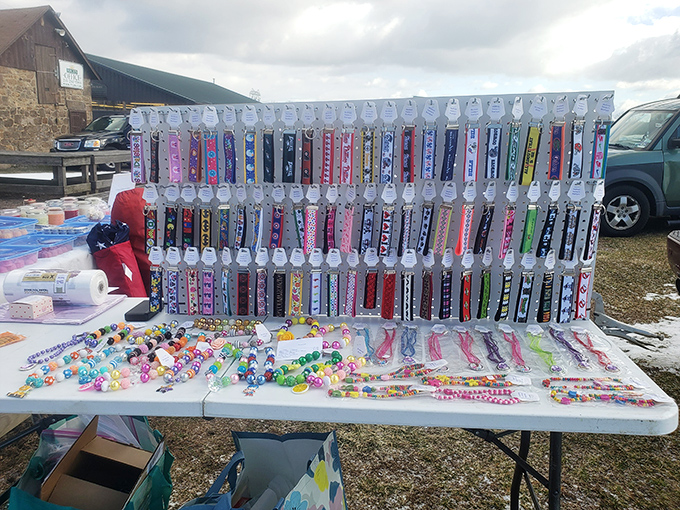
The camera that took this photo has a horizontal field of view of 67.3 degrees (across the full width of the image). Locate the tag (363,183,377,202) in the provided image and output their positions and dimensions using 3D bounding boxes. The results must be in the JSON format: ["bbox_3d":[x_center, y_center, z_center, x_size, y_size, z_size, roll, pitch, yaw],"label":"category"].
[{"bbox_3d":[0.077,-0.160,1.315,0.040,0.052,0.004,6,16,27],"label":"tag"}]

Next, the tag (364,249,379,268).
[{"bbox_3d":[0.086,0.007,1.385,0.043,0.056,0.005,0,14,5],"label":"tag"}]

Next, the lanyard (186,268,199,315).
[{"bbox_3d":[-0.430,0.110,1.495,0.034,0.145,0.012,1,13,7],"label":"lanyard"}]

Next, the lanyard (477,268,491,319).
[{"bbox_3d":[0.389,0.106,1.379,0.032,0.134,0.012,-7,16,-28],"label":"lanyard"}]

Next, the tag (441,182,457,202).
[{"bbox_3d":[0.275,-0.157,1.290,0.041,0.051,0.004,3,15,15],"label":"tag"}]

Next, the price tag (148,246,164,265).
[{"bbox_3d":[-0.531,0.002,1.477,0.043,0.055,0.003,1,13,7],"label":"price tag"}]

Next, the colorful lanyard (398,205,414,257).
[{"bbox_3d":[0.176,-0.064,1.359,0.034,0.140,0.014,5,14,7],"label":"colorful lanyard"}]

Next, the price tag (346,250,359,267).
[{"bbox_3d":[0.036,0.010,1.407,0.044,0.055,0.005,8,15,30],"label":"price tag"}]

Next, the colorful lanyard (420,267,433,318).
[{"bbox_3d":[0.239,0.112,1.403,0.034,0.143,0.014,2,14,7],"label":"colorful lanyard"}]

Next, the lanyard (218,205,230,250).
[{"bbox_3d":[-0.323,-0.074,1.423,0.033,0.129,0.014,3,13,-7],"label":"lanyard"}]

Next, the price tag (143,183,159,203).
[{"bbox_3d":[-0.526,-0.170,1.425,0.043,0.053,0.005,1,15,-10],"label":"price tag"}]

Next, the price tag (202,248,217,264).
[{"bbox_3d":[-0.372,0.004,1.458,0.044,0.055,0.005,1,13,3],"label":"price tag"}]

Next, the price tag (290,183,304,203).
[{"bbox_3d":[-0.115,-0.164,1.367,0.044,0.055,0.005,3,13,12],"label":"price tag"}]

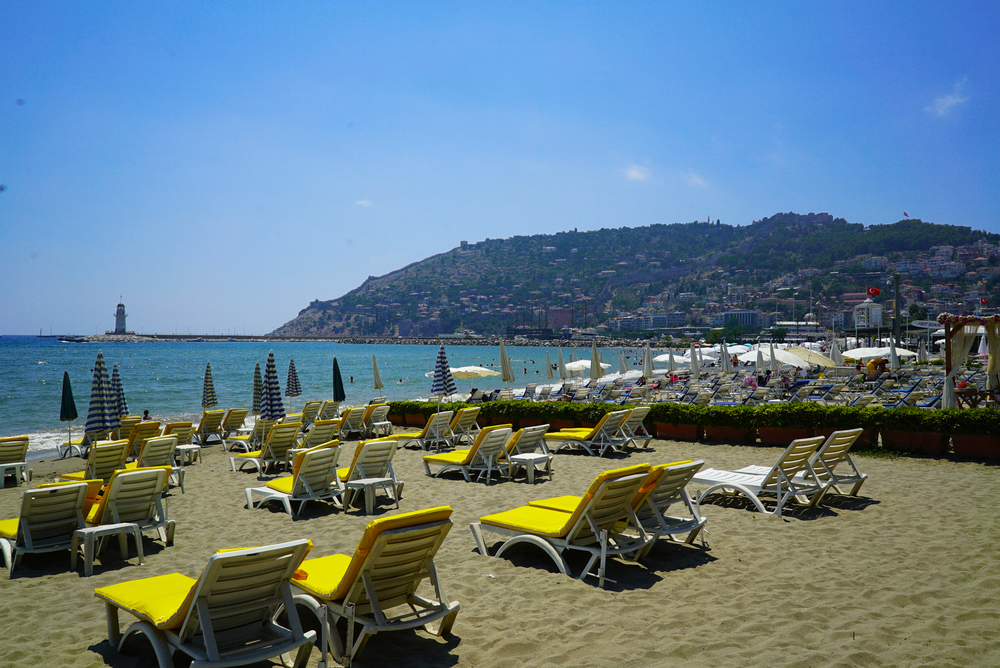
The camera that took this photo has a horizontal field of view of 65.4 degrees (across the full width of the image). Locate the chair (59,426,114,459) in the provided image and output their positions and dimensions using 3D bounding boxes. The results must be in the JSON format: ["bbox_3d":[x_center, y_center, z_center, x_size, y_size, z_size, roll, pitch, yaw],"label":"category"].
[{"bbox_3d":[-11.549,2.916,21.650,1.767,0.926,0.704,-5,-3,36],"label":"chair"}]

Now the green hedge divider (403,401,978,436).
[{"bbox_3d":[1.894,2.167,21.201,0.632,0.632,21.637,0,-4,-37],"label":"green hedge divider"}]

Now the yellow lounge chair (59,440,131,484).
[{"bbox_3d":[-6.956,2.278,13.316,0.700,0.910,1.800,1,-4,-44],"label":"yellow lounge chair"}]

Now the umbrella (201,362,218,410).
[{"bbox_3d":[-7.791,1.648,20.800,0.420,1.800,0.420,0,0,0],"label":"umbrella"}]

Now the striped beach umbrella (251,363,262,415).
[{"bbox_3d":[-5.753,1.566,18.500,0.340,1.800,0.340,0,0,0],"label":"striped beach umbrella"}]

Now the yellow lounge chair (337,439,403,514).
[{"bbox_3d":[-2.159,1.986,11.580,0.704,0.895,1.809,-1,-3,-36],"label":"yellow lounge chair"}]

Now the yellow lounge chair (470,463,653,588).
[{"bbox_3d":[0.540,1.635,7.178,0.714,0.877,1.775,-1,-3,-39],"label":"yellow lounge chair"}]

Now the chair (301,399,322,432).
[{"bbox_3d":[-6.981,2.987,28.212,0.700,0.910,1.800,0,-4,-39],"label":"chair"}]

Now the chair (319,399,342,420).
[{"bbox_3d":[-6.474,2.914,28.238,0.700,0.910,1.800,0,-4,-40],"label":"chair"}]

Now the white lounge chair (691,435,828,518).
[{"bbox_3d":[3.007,1.626,9.397,0.714,0.816,1.775,-2,-2,-34],"label":"white lounge chair"}]

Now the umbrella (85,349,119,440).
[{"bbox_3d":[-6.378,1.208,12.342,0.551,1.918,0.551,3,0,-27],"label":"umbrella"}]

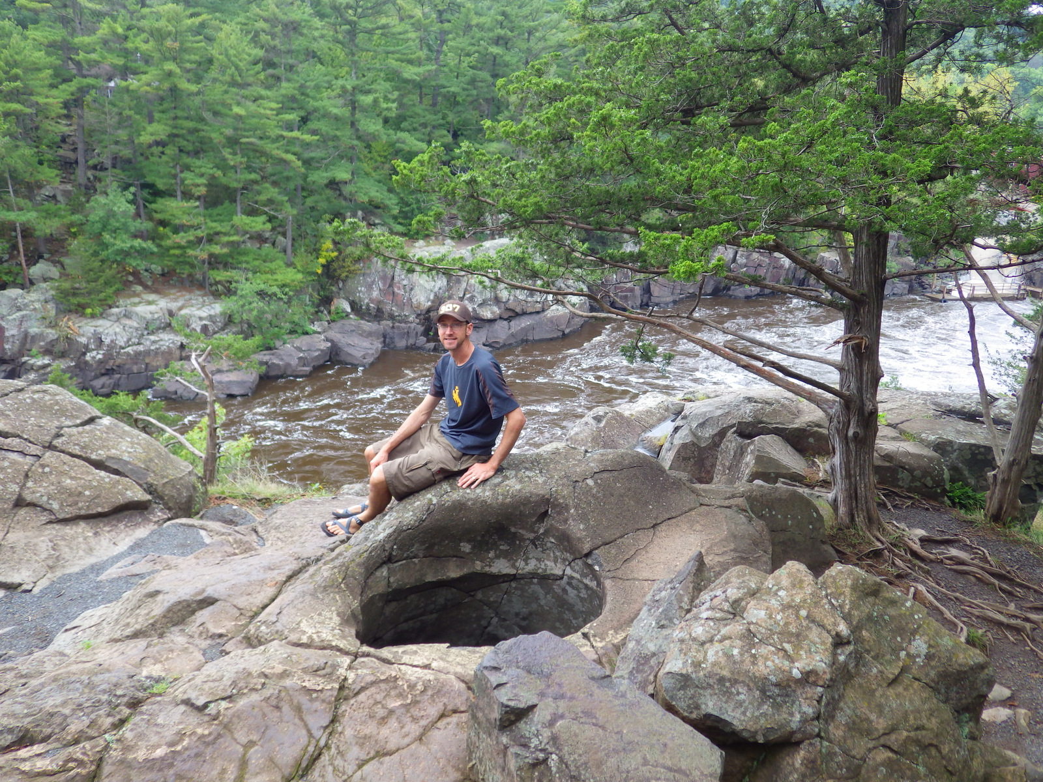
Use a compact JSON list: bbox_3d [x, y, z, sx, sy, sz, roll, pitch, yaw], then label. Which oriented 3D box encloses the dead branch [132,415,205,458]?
[{"bbox_3d":[-2.259,0.296,6.000,0.450,0.260,0.140,0,10,0],"label":"dead branch"}]

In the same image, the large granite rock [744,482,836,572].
[{"bbox_3d":[1.407,0.721,4.850,0.480,0.420,0.380,1,11,6],"label":"large granite rock"}]

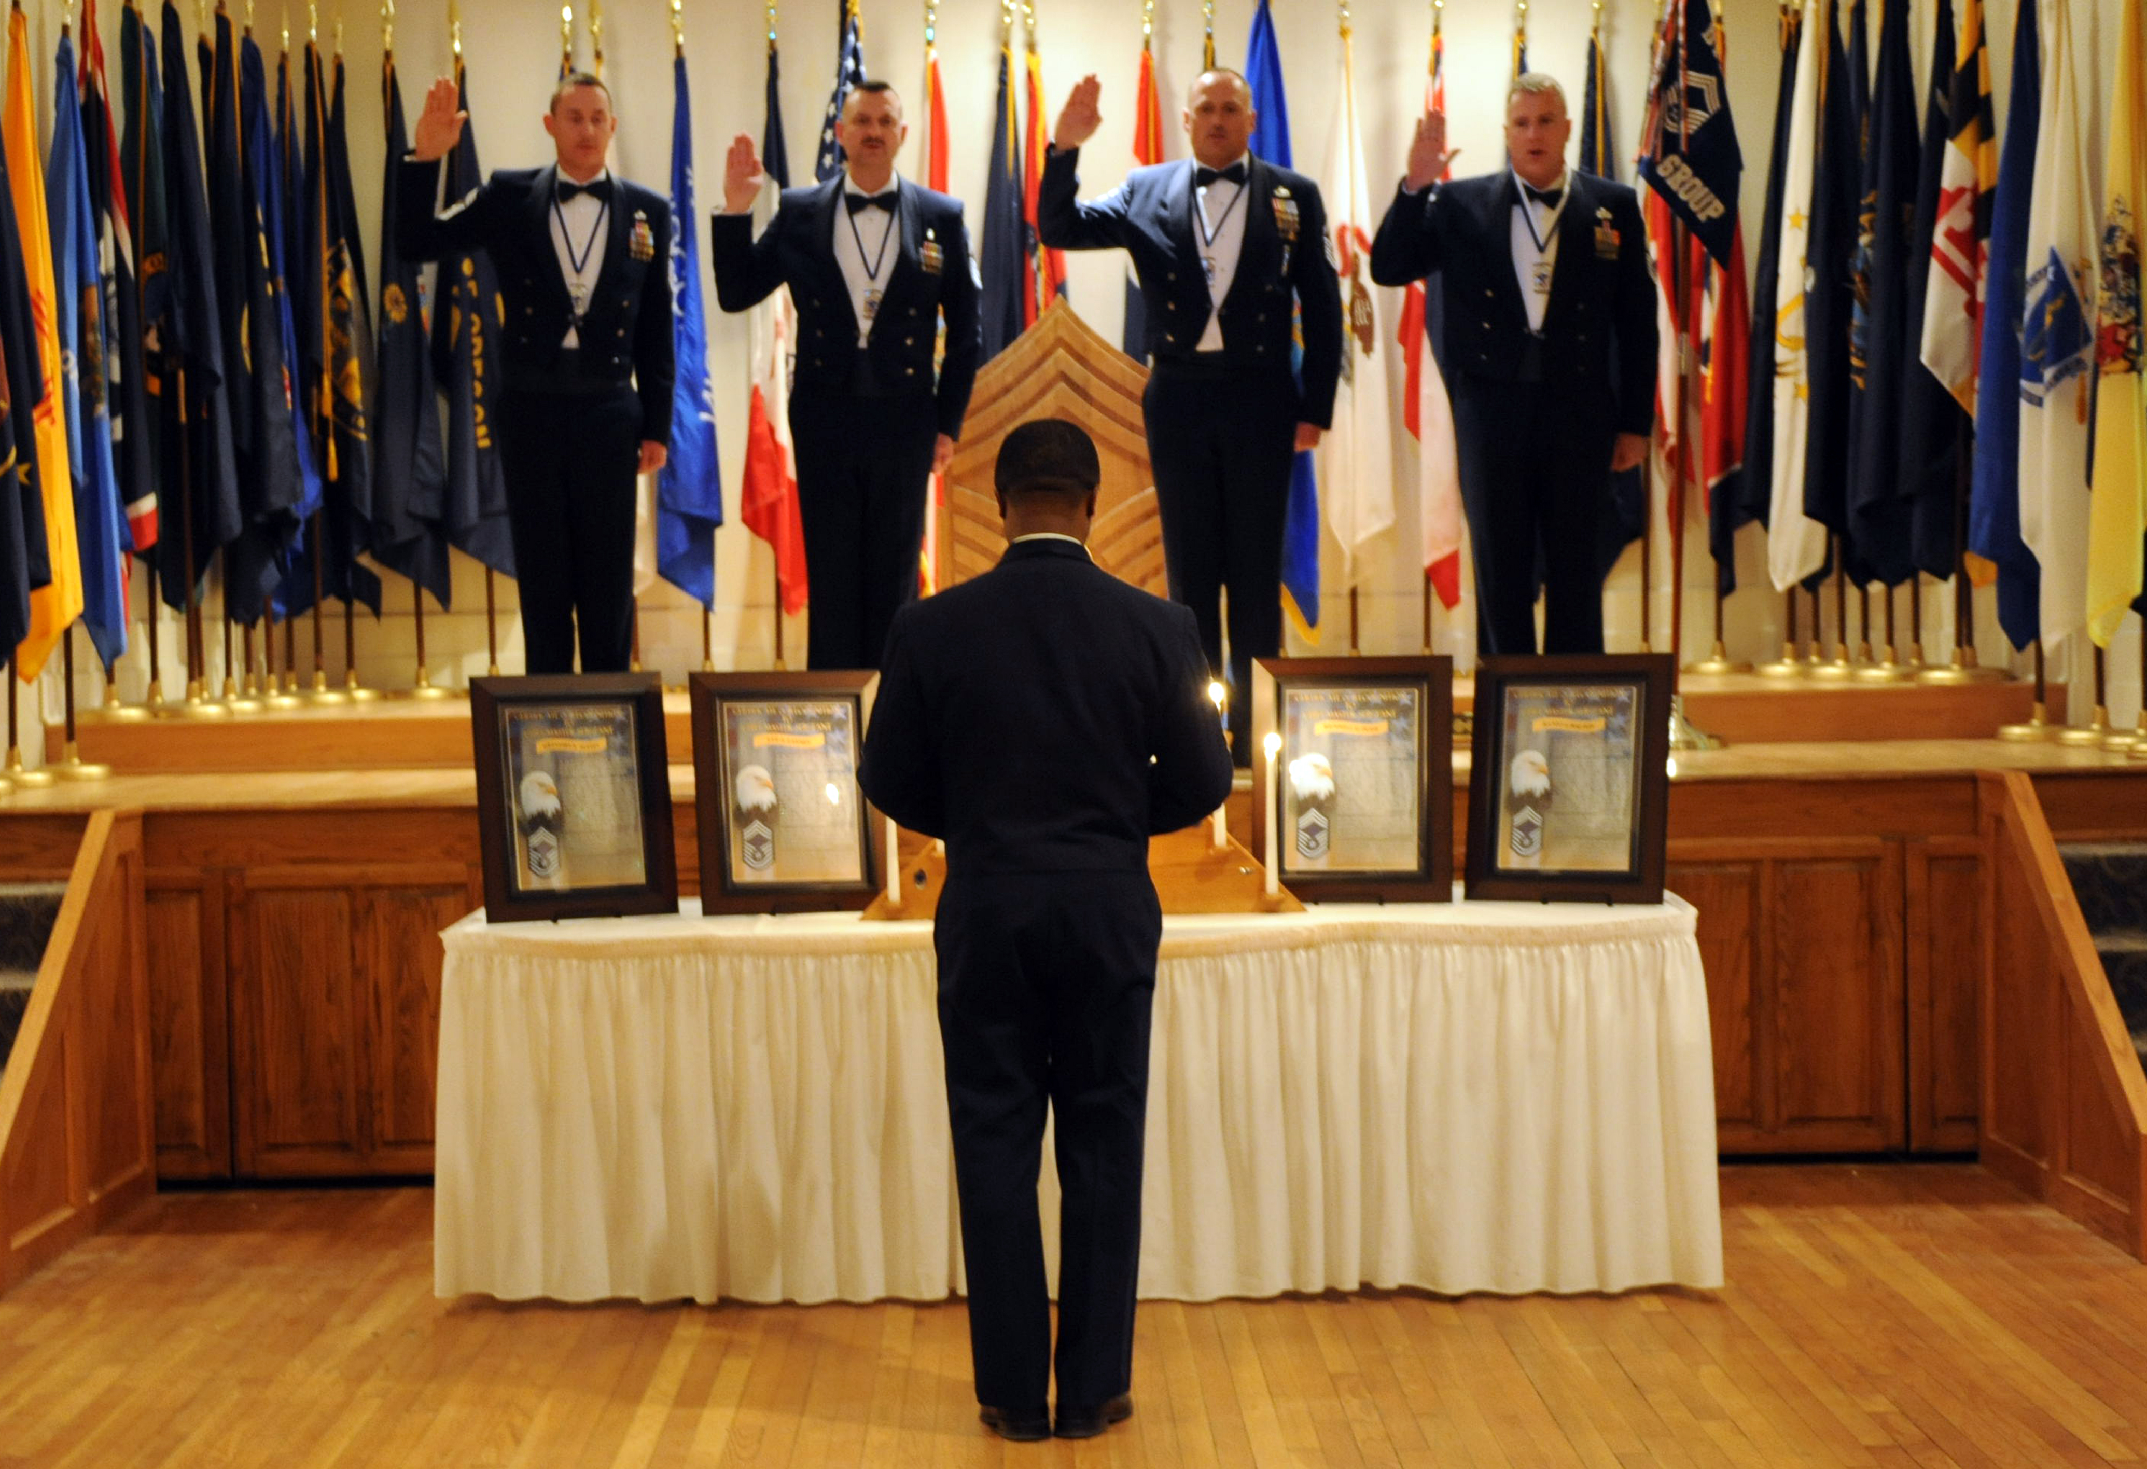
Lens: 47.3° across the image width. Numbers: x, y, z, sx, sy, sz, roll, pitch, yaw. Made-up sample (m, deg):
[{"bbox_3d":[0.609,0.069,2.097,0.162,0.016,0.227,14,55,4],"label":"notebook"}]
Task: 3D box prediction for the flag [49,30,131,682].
[{"bbox_3d":[-2.965,-1.168,7.400,0.220,1.920,0.220,-1,4,-6],"label":"flag"}]

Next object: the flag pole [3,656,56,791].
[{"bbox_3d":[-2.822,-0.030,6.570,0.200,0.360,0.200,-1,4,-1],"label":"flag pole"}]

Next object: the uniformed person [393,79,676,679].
[{"bbox_3d":[-1.390,-0.812,6.481,0.720,1.853,0.420,-2,4,-7],"label":"uniformed person"}]

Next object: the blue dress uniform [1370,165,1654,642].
[{"bbox_3d":[1.139,-0.728,6.335,0.710,1.510,0.380,-1,4,5],"label":"blue dress uniform"}]

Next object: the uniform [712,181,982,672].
[{"bbox_3d":[-0.580,-0.677,6.471,0.700,1.554,0.400,-1,4,-1],"label":"uniform"}]

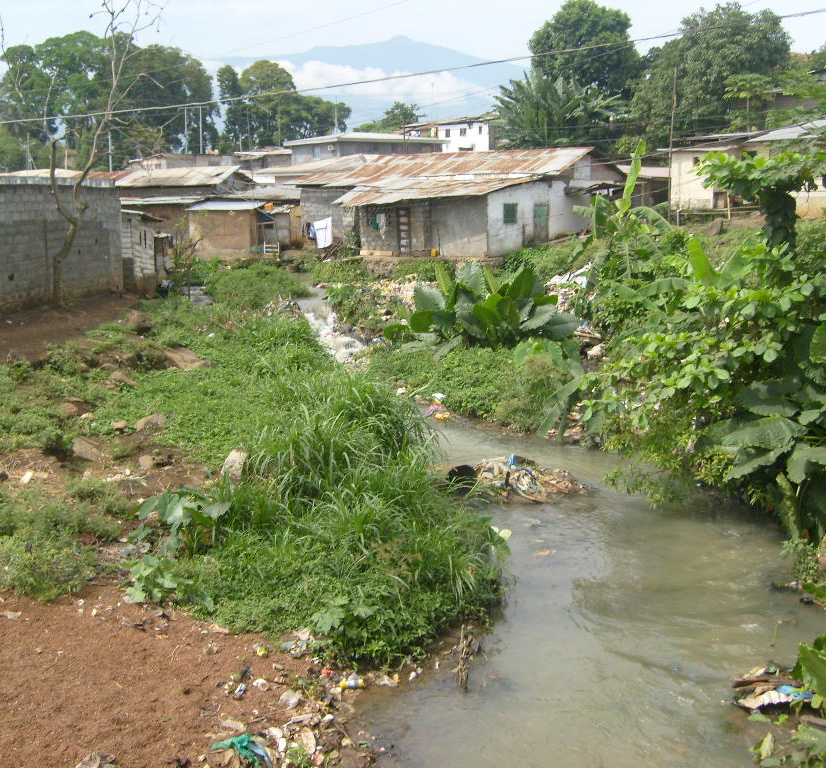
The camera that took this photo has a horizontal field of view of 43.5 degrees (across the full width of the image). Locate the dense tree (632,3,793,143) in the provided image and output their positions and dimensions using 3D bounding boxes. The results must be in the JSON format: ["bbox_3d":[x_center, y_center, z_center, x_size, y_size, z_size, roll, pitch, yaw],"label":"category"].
[{"bbox_3d":[16.900,-17.045,58.930,9.200,9.800,8.600,0,10,0],"label":"dense tree"}]

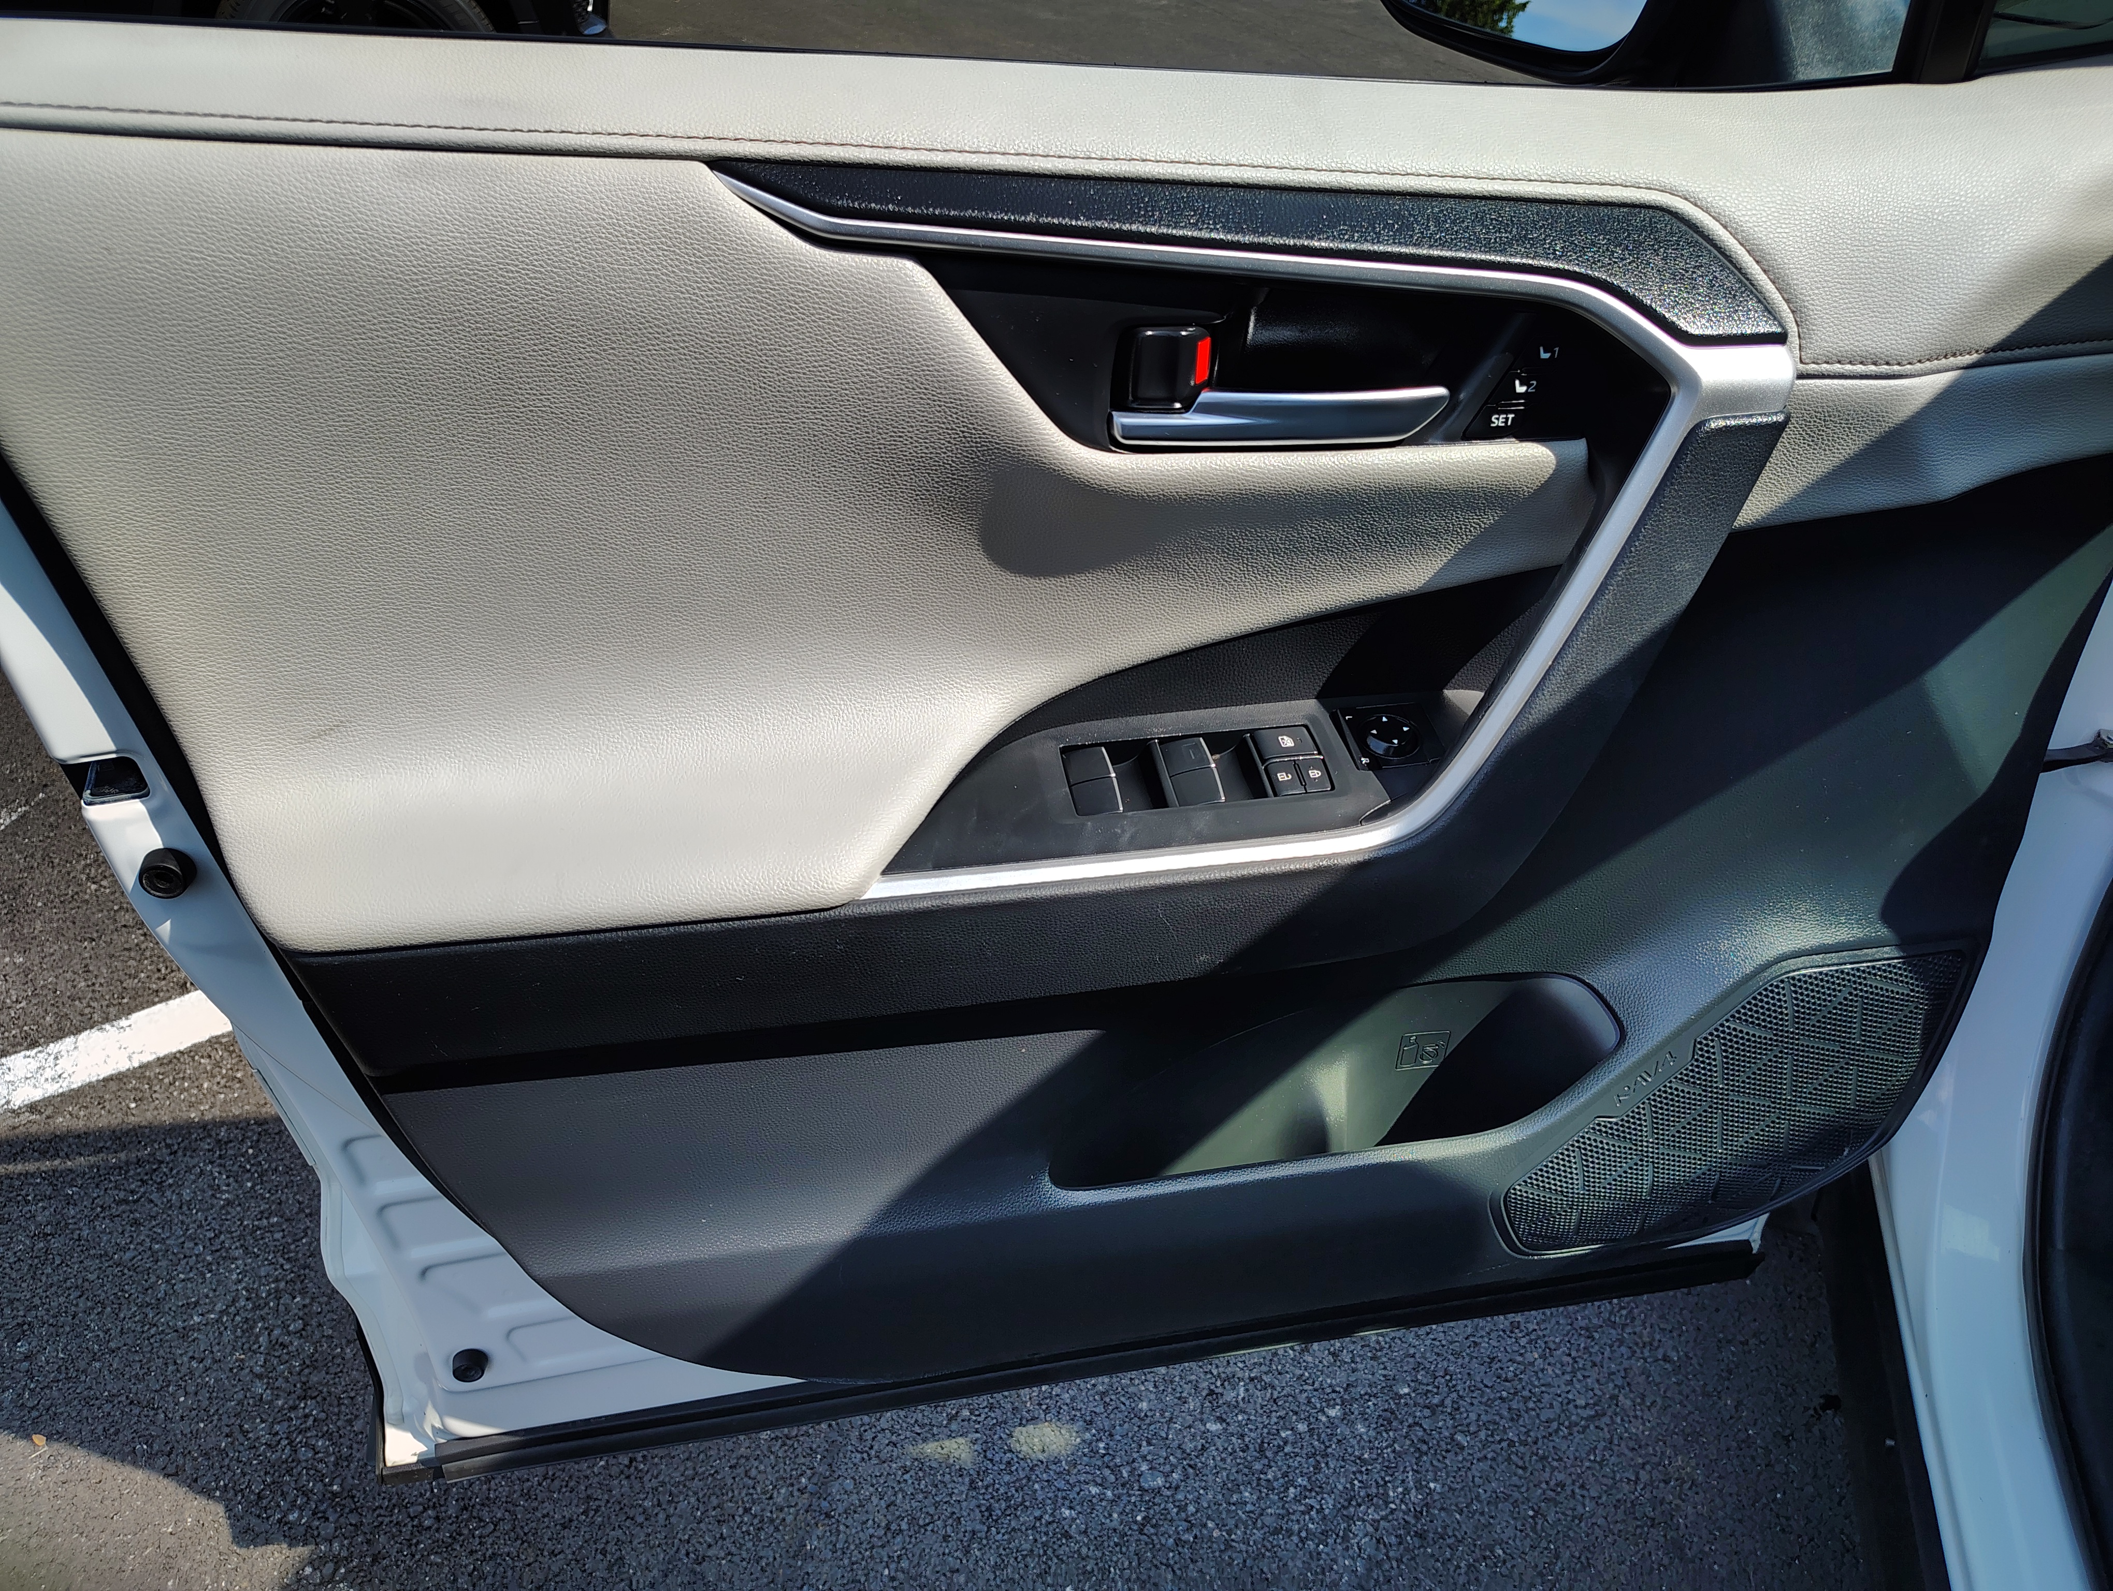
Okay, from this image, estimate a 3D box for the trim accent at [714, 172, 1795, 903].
[{"bbox_3d":[0.095,-0.097,0.574,0.415,0.284,0.085,-6,41,-6],"label":"trim accent"}]

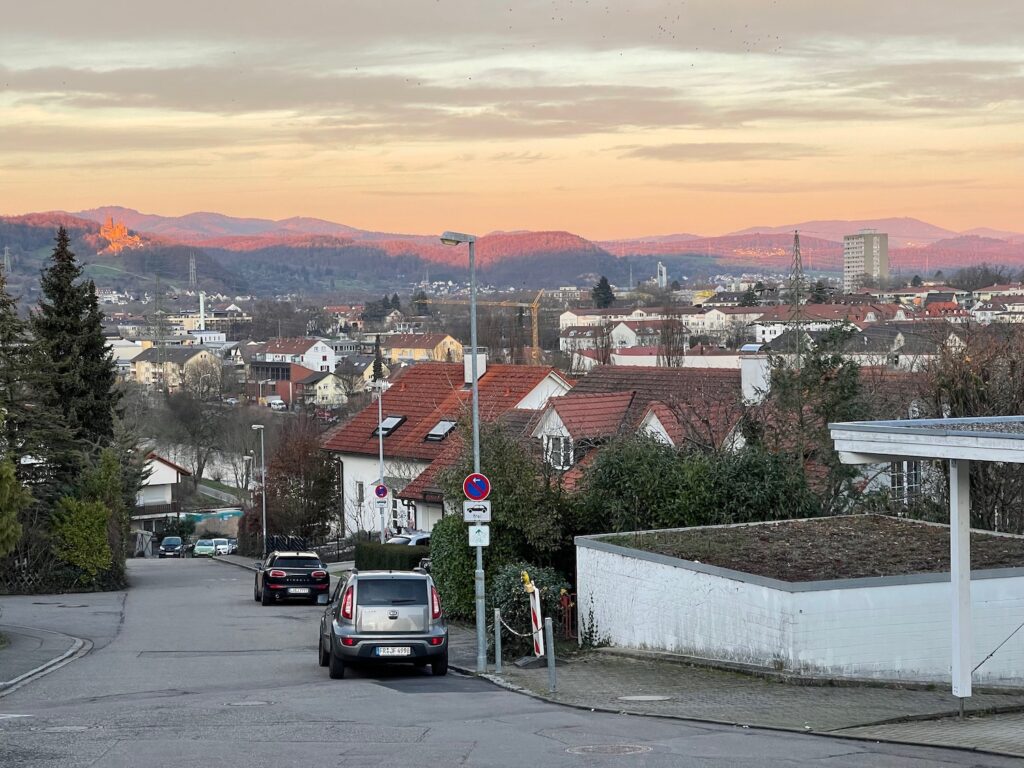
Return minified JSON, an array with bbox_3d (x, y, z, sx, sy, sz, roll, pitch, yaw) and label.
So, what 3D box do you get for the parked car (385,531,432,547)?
[{"bbox_3d":[-2.406,5.921,66.500,4.250,1.480,1.780,-3,4,-43],"label":"parked car"}]

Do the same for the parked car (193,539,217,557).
[{"bbox_3d":[-24.201,13.055,148.941,1.660,1.480,3.750,1,-5,-6],"label":"parked car"}]

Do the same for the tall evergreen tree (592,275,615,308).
[{"bbox_3d":[41.081,-39.734,850.000,10.300,19.500,10.300,-1,3,0],"label":"tall evergreen tree"}]

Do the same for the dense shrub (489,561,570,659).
[{"bbox_3d":[0.284,3.657,30.700,1.280,1.570,1.200,-1,3,9],"label":"dense shrub"}]

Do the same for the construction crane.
[{"bbox_3d":[-7.487,-11.528,450.000,30.000,21.000,2.200,-1,3,0],"label":"construction crane"}]

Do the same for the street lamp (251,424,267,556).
[{"bbox_3d":[-12.135,5.149,90.806,0.660,6.400,0.280,-1,3,-12],"label":"street lamp"}]

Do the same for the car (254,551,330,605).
[{"bbox_3d":[-6.141,5.334,52.598,1.800,1.440,4.250,1,-4,-12],"label":"car"}]

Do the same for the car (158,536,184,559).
[{"bbox_3d":[-25.352,12.230,141.439,1.670,1.520,3.750,0,-5,-6],"label":"car"}]

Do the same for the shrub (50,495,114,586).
[{"bbox_3d":[-13.644,4.992,60.000,1.950,2.750,1.800,-1,3,-7],"label":"shrub"}]

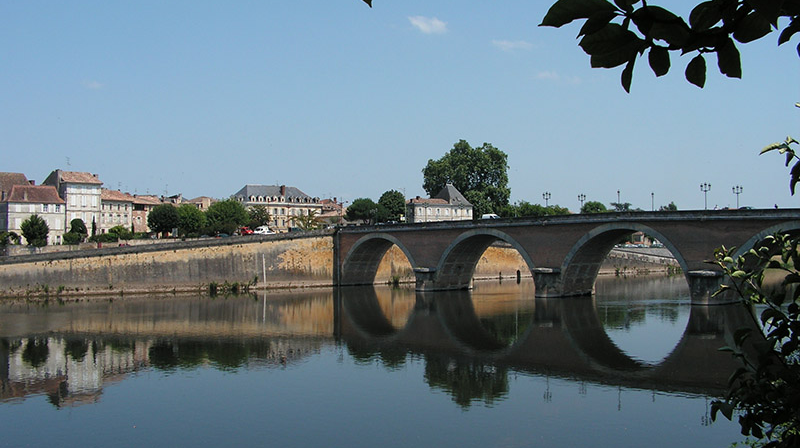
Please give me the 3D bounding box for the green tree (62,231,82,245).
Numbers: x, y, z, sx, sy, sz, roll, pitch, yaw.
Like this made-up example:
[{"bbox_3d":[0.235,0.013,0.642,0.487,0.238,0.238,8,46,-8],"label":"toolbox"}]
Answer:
[{"bbox_3d":[-66.520,2.740,169.000,4.050,2.830,3.600,0,-1,0],"label":"green tree"}]

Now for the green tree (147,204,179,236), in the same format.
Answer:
[{"bbox_3d":[-53.100,-0.670,187.000,6.860,7.420,6.500,0,-2,0],"label":"green tree"}]

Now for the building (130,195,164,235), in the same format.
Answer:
[{"bbox_3d":[-60.980,-1.950,194.530,8.000,9.180,9.000,1,-2,-38],"label":"building"}]

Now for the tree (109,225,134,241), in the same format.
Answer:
[{"bbox_3d":[-58.910,1.850,176.000,5.500,3.280,4.500,0,-2,0],"label":"tree"}]

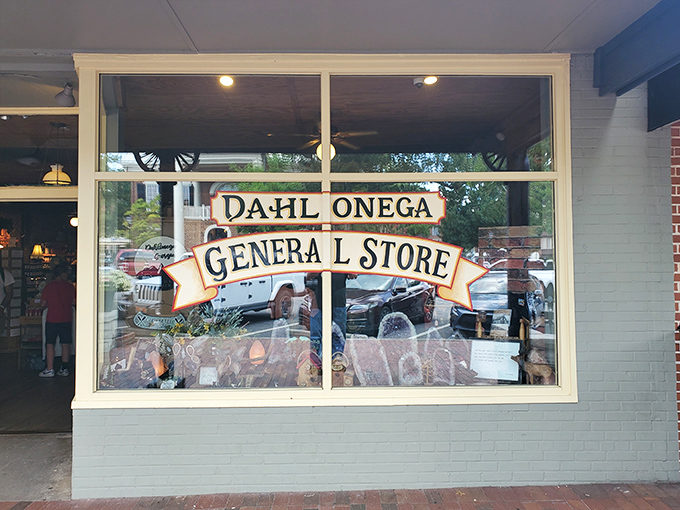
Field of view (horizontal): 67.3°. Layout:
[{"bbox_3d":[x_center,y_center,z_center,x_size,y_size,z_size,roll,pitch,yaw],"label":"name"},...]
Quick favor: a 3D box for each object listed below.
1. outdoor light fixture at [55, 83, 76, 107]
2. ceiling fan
[{"bbox_3d":[-2.000,-1.165,3.730,0.160,0.190,0.170,1,-3,-38],"label":"outdoor light fixture"},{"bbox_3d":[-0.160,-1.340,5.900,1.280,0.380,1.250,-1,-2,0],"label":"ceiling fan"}]

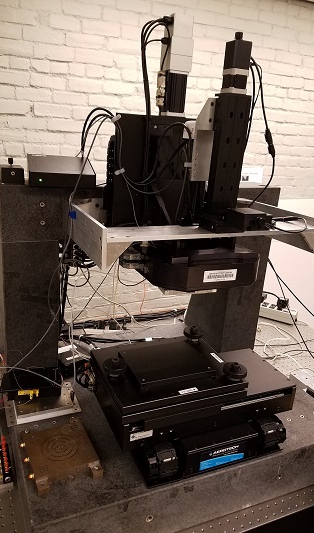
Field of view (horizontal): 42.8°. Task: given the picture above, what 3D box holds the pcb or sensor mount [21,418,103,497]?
[{"bbox_3d":[-0.249,0.468,1.011,0.167,0.024,0.206,-5,20,-25],"label":"pcb or sensor mount"}]

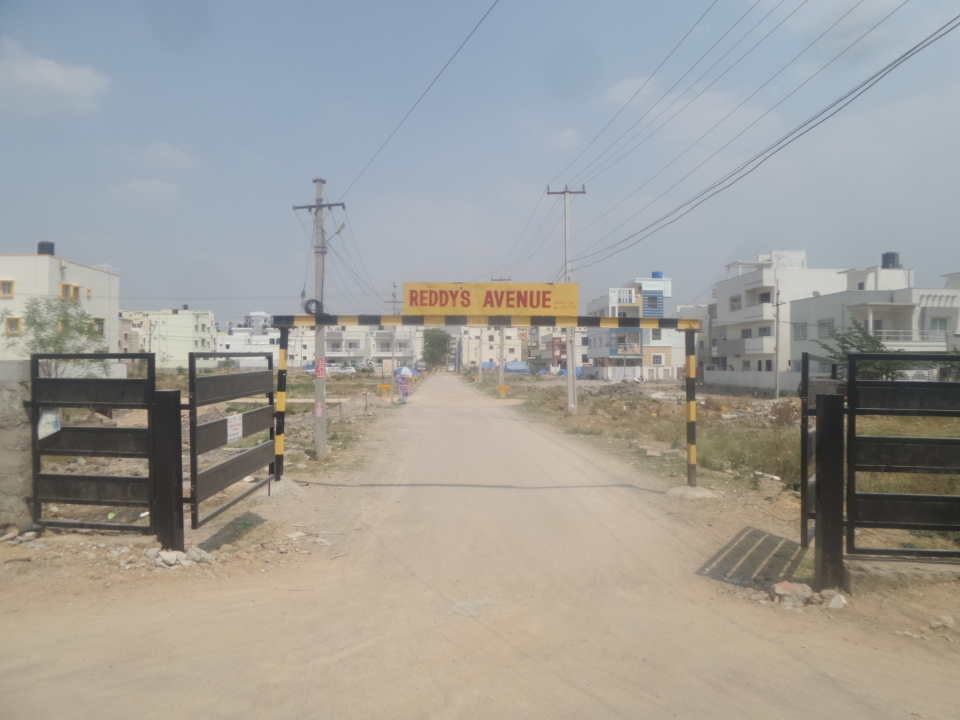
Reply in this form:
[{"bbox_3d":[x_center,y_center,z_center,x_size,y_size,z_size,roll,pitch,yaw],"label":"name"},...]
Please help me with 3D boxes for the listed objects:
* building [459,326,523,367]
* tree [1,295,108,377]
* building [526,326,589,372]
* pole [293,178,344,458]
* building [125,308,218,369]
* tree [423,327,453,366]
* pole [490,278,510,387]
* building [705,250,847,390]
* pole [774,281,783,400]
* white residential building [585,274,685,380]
[{"bbox_3d":[3.200,-2.900,170.000,14.000,12.000,12.000,0,0,-3],"label":"building"},{"bbox_3d":[-25.200,-0.650,39.500,5.800,6.100,5.400,0,0,-3],"label":"tree"},{"bbox_3d":[15.000,-2.300,131.000,10.000,10.200,12.000,0,0,-3],"label":"building"},{"bbox_3d":[-3.740,-0.960,15.400,1.200,6.480,0.500,0,0,-3],"label":"pole"},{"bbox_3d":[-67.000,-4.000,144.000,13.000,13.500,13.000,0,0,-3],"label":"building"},{"bbox_3d":[-11.800,-2.800,185.000,8.300,11.700,8.300,0,0,-3],"label":"tree"},{"bbox_3d":[1.880,-2.600,61.000,1.800,10.100,0.400,0,0,-3],"label":"pole"},{"bbox_3d":[30.100,-3.900,66.500,9.400,12.800,12.500,0,0,-3],"label":"building"},{"bbox_3d":[17.950,-1.170,40.000,0.550,7.200,0.400,0,0,-3],"label":"pole"},{"bbox_3d":[20.900,-4.200,92.500,9.600,13.400,13.500,0,0,-3],"label":"white residential building"}]

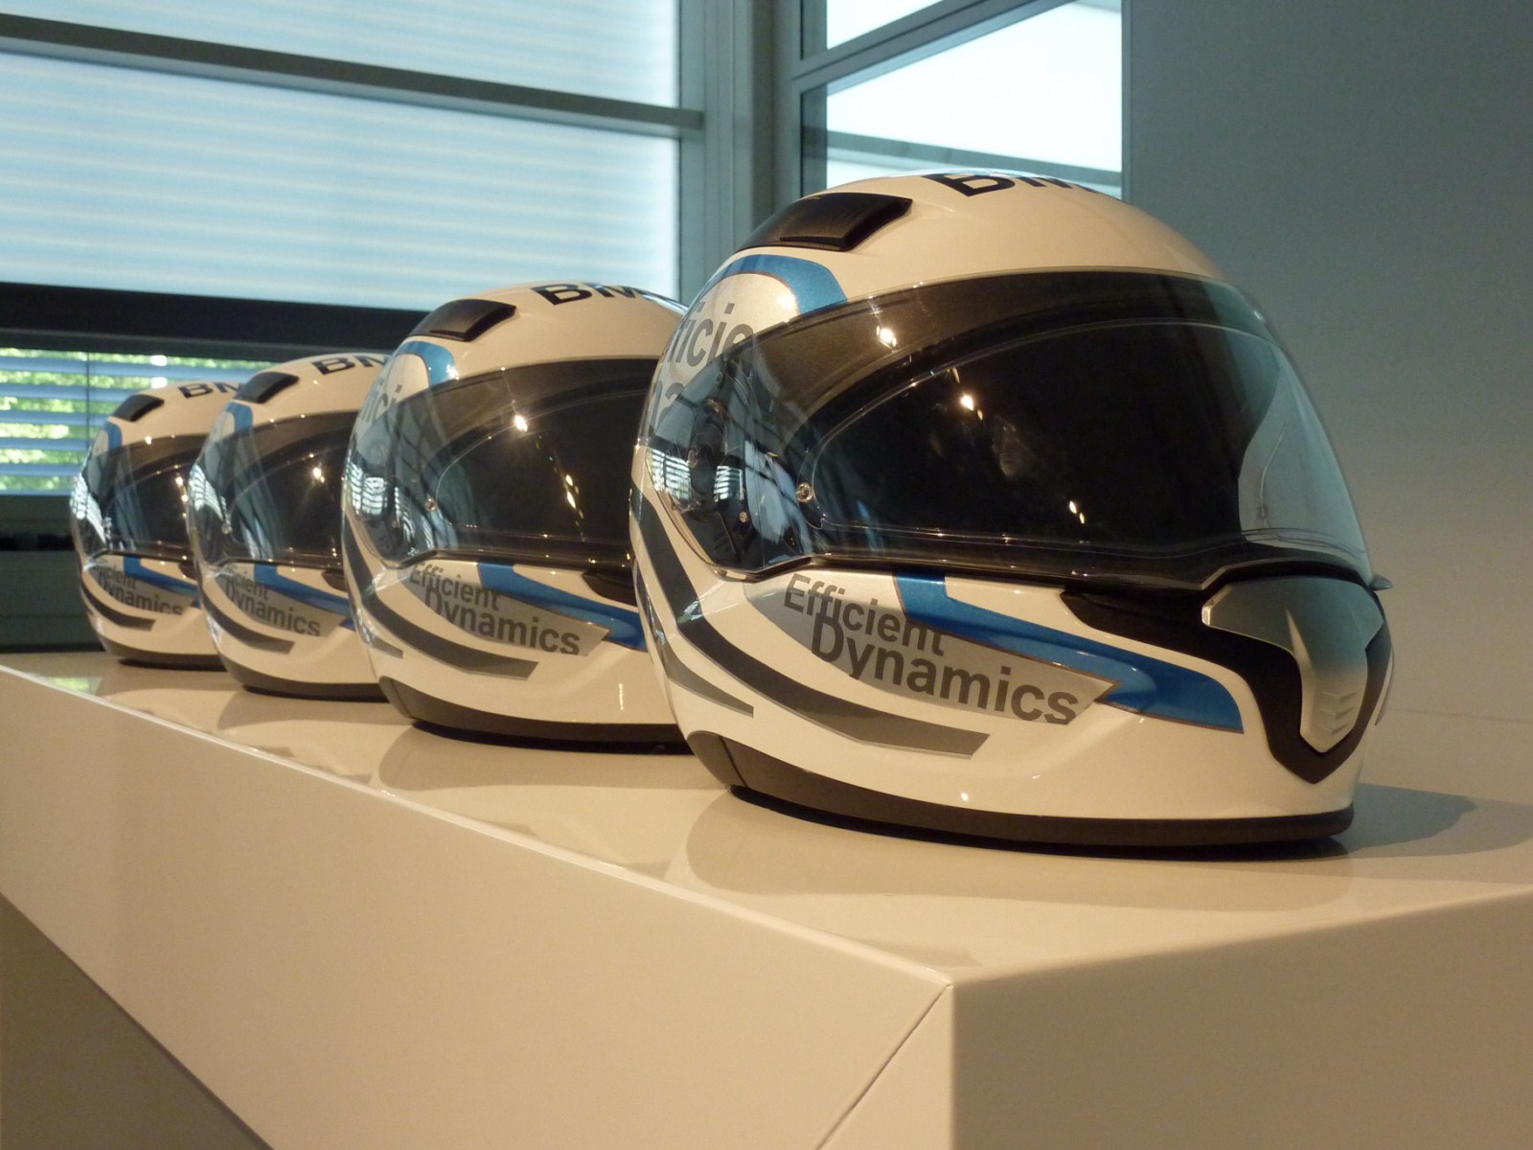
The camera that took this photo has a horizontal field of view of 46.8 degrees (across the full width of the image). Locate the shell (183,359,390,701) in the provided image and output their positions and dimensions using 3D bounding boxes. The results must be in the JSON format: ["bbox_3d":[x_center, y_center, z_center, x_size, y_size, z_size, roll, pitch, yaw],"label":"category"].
[{"bbox_3d":[-0.337,-0.048,1.451,0.250,0.270,0.345,0,1,-41],"label":"shell"}]

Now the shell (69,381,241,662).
[{"bbox_3d":[-0.531,-0.053,1.716,0.250,0.270,0.345,0,1,-41],"label":"shell"}]

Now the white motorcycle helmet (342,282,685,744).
[{"bbox_3d":[-0.112,-0.043,1.090,0.250,0.270,0.345,0,1,-41],"label":"white motorcycle helmet"}]

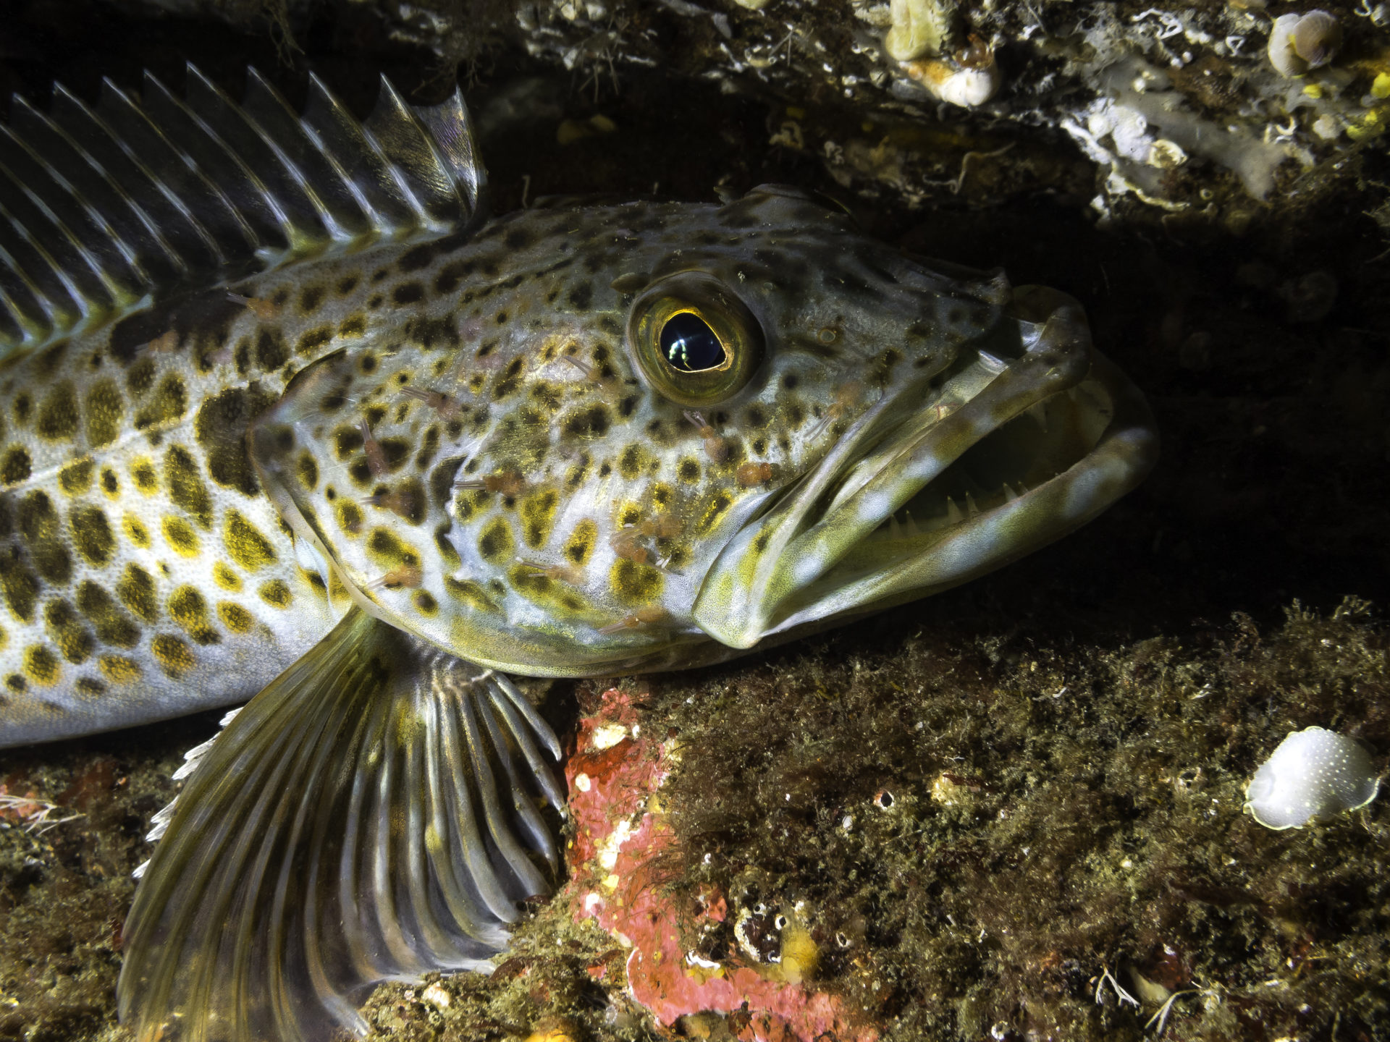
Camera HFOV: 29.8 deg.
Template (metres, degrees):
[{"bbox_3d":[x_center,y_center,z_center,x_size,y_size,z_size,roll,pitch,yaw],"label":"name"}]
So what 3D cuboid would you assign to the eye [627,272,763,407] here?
[{"bbox_3d":[0.000,-0.037,0.530,0.027,0.027,0.018,0,-5,3],"label":"eye"}]

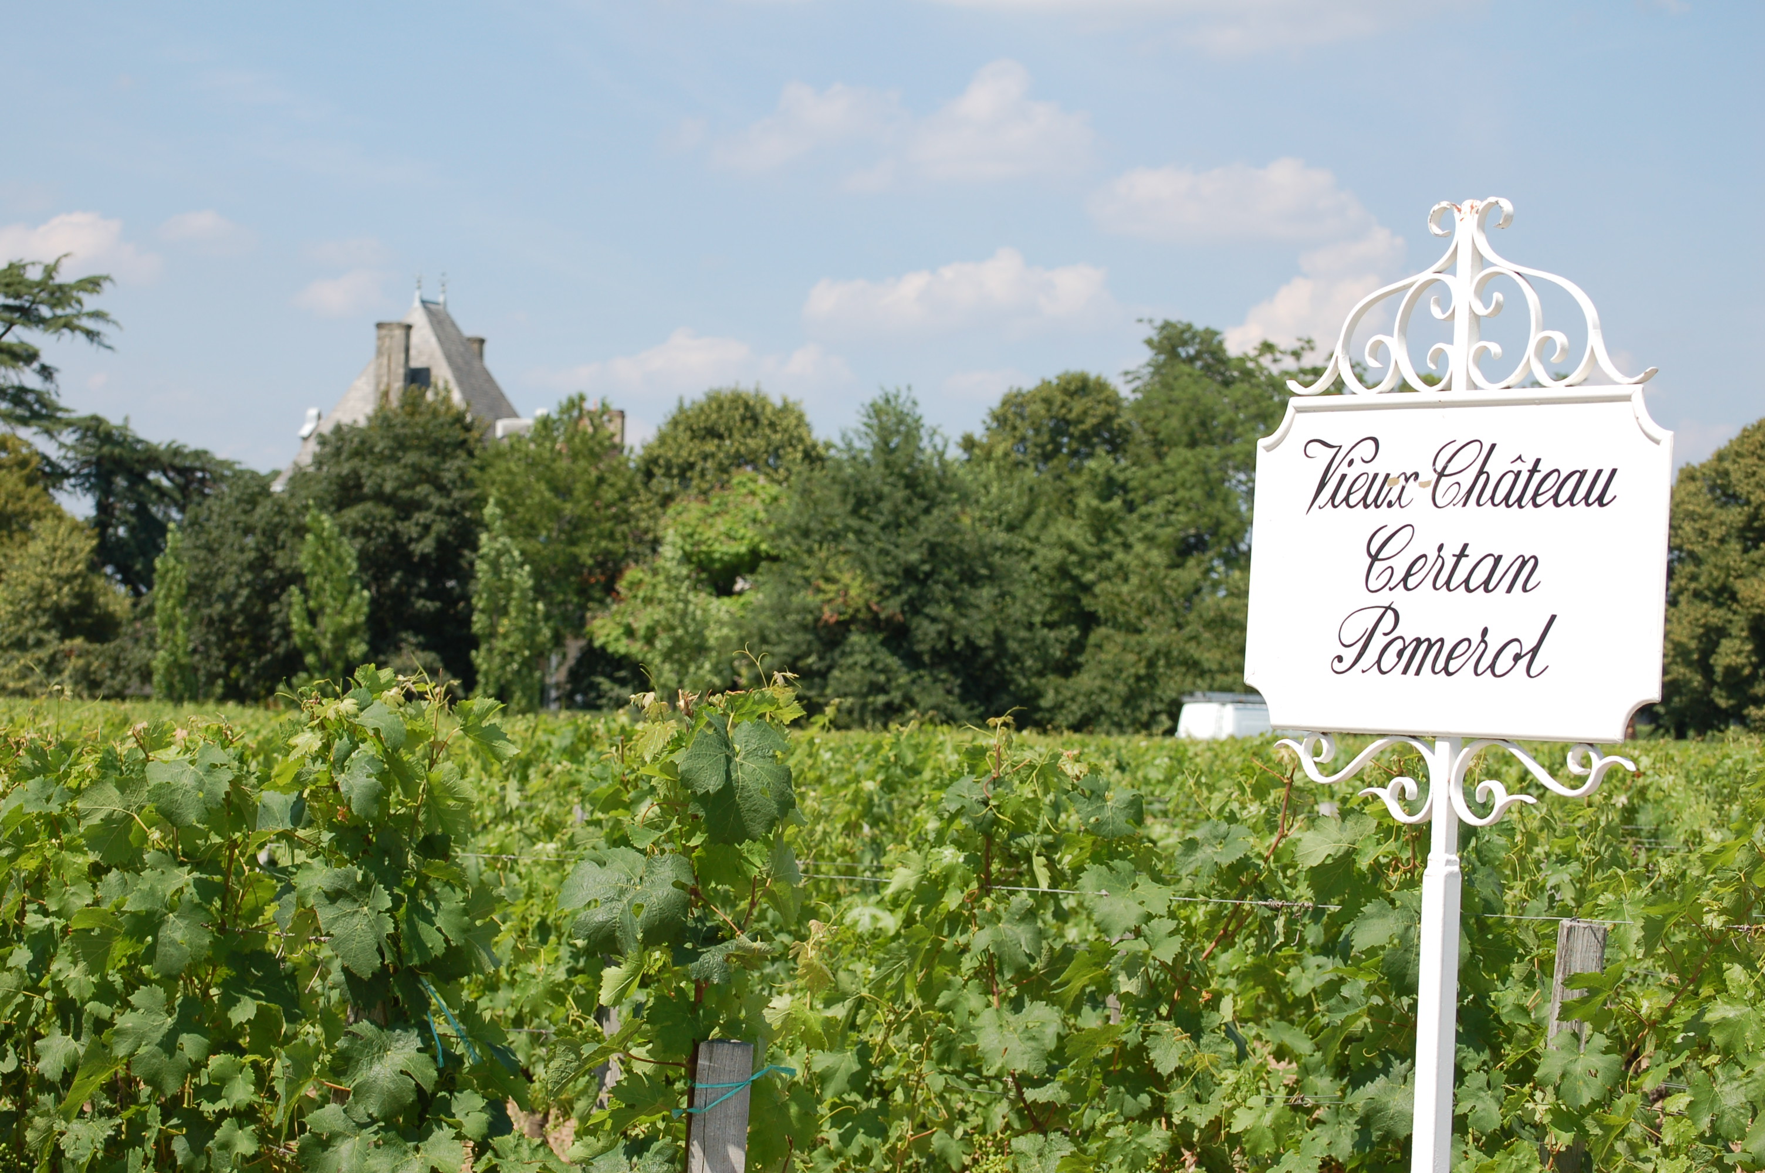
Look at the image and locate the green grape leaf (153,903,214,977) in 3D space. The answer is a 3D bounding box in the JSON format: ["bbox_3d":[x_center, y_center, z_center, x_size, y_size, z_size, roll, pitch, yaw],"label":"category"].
[{"bbox_3d":[-0.935,0.473,5.380,0.082,0.102,0.045,2,-16,6],"label":"green grape leaf"}]

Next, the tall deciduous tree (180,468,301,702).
[{"bbox_3d":[-16.424,0.672,103.000,3.607,7.213,4.200,2,-2,0],"label":"tall deciduous tree"}]

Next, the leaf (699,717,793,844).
[{"bbox_3d":[-0.169,0.240,4.920,0.120,0.152,0.045,2,-11,-5],"label":"leaf"}]

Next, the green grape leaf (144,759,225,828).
[{"bbox_3d":[-0.929,0.276,5.350,0.105,0.097,0.045,2,-22,1],"label":"green grape leaf"}]

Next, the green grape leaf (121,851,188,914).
[{"bbox_3d":[-0.978,0.398,5.400,0.089,0.089,0.045,2,-24,6],"label":"green grape leaf"}]

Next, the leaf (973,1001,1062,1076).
[{"bbox_3d":[0.216,0.724,6.450,0.138,0.128,0.045,1,-20,10],"label":"leaf"}]

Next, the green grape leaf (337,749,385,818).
[{"bbox_3d":[-0.681,0.258,5.250,0.061,0.095,0.035,2,-14,-14],"label":"green grape leaf"}]

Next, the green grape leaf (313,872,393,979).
[{"bbox_3d":[-0.693,0.439,5.250,0.108,0.146,0.045,2,-2,-8],"label":"green grape leaf"}]

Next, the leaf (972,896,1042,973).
[{"bbox_3d":[0.201,0.569,6.550,0.112,0.130,0.050,2,-2,2],"label":"leaf"}]

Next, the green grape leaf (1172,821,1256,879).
[{"bbox_3d":[0.524,0.416,6.350,0.130,0.100,0.050,1,-27,10],"label":"green grape leaf"}]

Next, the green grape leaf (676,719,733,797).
[{"bbox_3d":[-0.215,0.208,4.880,0.070,0.092,0.035,1,-10,17],"label":"green grape leaf"}]

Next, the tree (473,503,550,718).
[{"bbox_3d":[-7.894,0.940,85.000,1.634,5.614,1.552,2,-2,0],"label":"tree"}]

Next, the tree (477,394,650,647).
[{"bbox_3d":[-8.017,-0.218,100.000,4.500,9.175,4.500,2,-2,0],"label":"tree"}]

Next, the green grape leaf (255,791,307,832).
[{"bbox_3d":[-0.837,0.313,5.600,0.078,0.075,0.035,1,-23,19],"label":"green grape leaf"}]

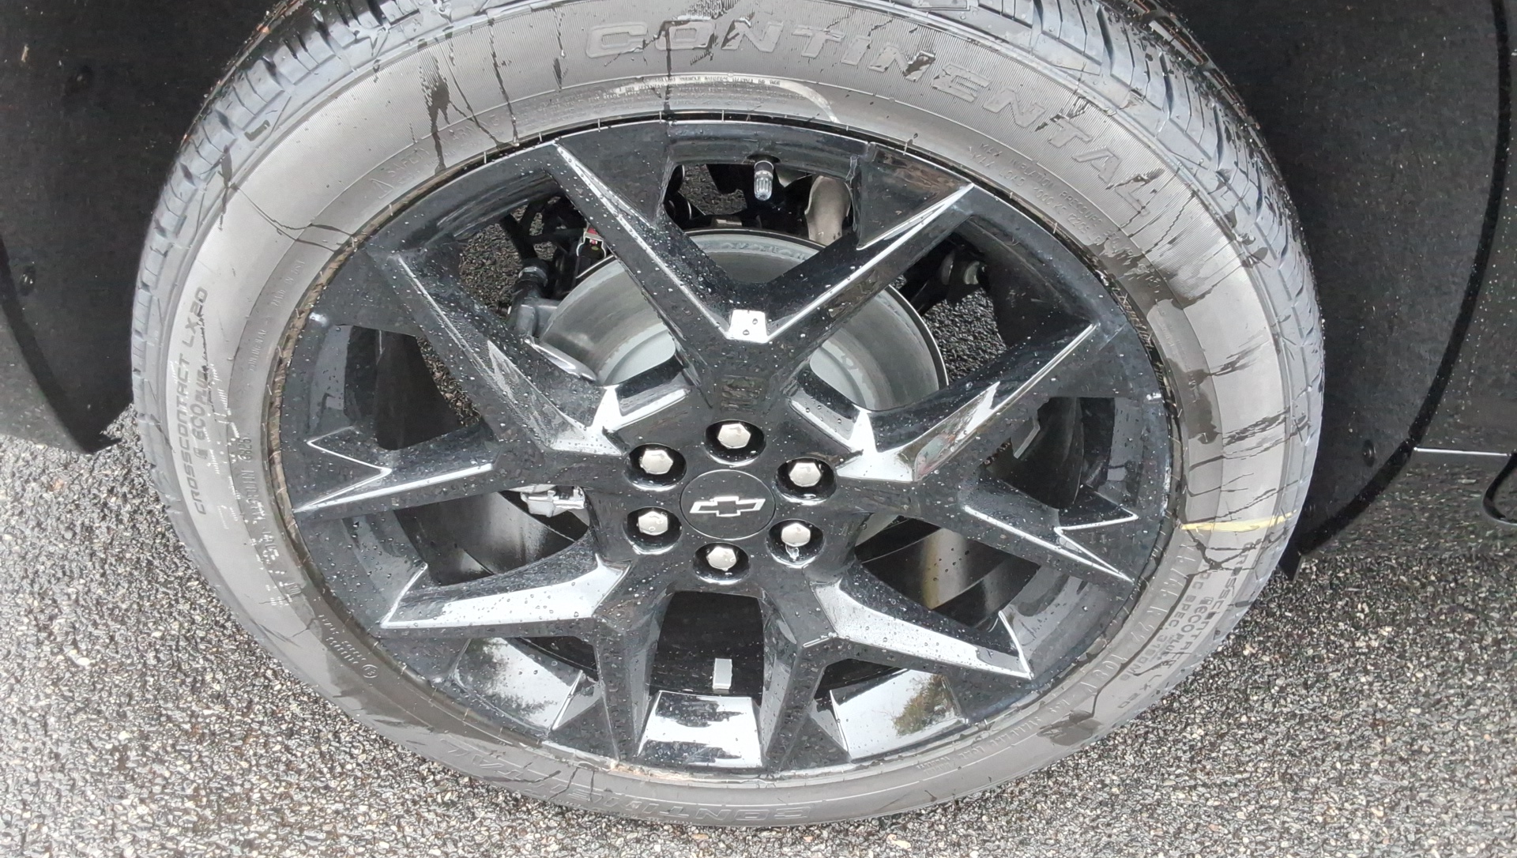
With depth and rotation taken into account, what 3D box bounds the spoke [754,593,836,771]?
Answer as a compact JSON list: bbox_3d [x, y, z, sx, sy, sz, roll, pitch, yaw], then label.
[{"bbox_3d":[0.029,0.202,0.994,0.044,0.182,0.045,6,40,-4],"label":"spoke"}]

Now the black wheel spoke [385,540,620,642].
[{"bbox_3d":[-0.196,0.129,0.937,0.181,0.042,0.045,-3,40,4],"label":"black wheel spoke"}]

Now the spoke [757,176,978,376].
[{"bbox_3d":[0.059,-0.090,0.732,0.154,0.045,0.036,-36,32,27],"label":"spoke"}]

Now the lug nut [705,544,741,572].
[{"bbox_3d":[-0.027,0.089,0.910,0.024,0.024,0.022,0,41,2],"label":"lug nut"}]

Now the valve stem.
[{"bbox_3d":[0.003,-0.142,0.701,0.012,0.012,0.028,0,64,0],"label":"valve stem"}]

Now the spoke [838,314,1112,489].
[{"bbox_3d":[0.134,-0.019,0.792,0.172,0.052,0.038,-31,34,24],"label":"spoke"}]

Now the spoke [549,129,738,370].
[{"bbox_3d":[-0.058,-0.111,0.728,0.042,0.171,0.045,-26,35,22],"label":"spoke"}]

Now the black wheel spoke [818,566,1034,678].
[{"bbox_3d":[0.128,0.152,0.949,0.176,0.042,0.045,15,39,-11],"label":"black wheel spoke"}]

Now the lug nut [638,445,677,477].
[{"bbox_3d":[-0.070,0.017,0.848,0.025,0.025,0.022,0,41,0],"label":"lug nut"}]

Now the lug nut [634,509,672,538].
[{"bbox_3d":[-0.076,0.062,0.888,0.024,0.024,0.022,0,41,2],"label":"lug nut"}]

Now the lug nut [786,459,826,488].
[{"bbox_3d":[0.033,0.025,0.854,0.025,0.025,0.022,0,41,0],"label":"lug nut"}]

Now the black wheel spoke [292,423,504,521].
[{"bbox_3d":[-0.245,0.026,0.851,0.148,0.046,0.045,-8,40,8],"label":"black wheel spoke"}]

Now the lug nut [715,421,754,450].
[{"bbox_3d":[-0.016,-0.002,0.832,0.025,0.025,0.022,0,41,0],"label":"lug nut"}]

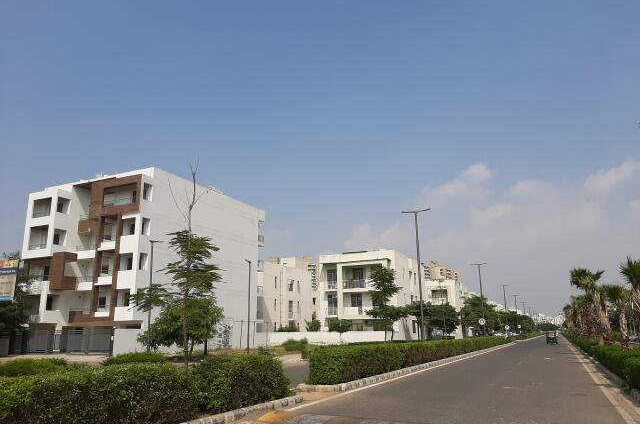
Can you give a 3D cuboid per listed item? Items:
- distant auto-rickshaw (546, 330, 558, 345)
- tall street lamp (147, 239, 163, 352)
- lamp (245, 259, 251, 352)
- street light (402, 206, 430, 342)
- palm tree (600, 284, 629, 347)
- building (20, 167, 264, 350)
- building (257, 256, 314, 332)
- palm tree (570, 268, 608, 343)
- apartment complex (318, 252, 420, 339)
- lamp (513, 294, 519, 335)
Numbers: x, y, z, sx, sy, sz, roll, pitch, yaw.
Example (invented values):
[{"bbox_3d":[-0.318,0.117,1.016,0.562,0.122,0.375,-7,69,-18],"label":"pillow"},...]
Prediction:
[{"bbox_3d":[30.083,16.260,62.402,1.350,1.720,2.700,-7,-16,25],"label":"distant auto-rickshaw"},{"bbox_3d":[-10.992,5.708,31.551,0.180,7.750,1.150,-7,-16,25],"label":"tall street lamp"},{"bbox_3d":[-6.065,7.733,39.756,0.180,7.750,0.850,-7,-16,25],"label":"lamp"},{"bbox_3d":[6.901,4.700,32.922,2.100,10.050,0.250,-7,-16,25],"label":"street light"},{"bbox_3d":[24.285,8.491,39.034,2.400,5.200,2.400,-7,-16,25],"label":"palm tree"},{"bbox_3d":[-18.872,6.976,53.705,17.500,16.600,19.200,-7,-16,25],"label":"building"},{"bbox_3d":[-9.029,13.413,71.584,10.300,12.500,14.200,-7,-16,25],"label":"building"},{"bbox_3d":[26.491,9.152,46.406,3.300,7.500,3.300,-7,-16,25],"label":"palm tree"},{"bbox_3d":[7.009,11.770,63.063,9.900,11.100,13.000,-7,-16,25],"label":"apartment complex"},{"bbox_3d":[46.951,24.764,113.767,2.100,10.050,0.300,-7,-16,25],"label":"lamp"}]

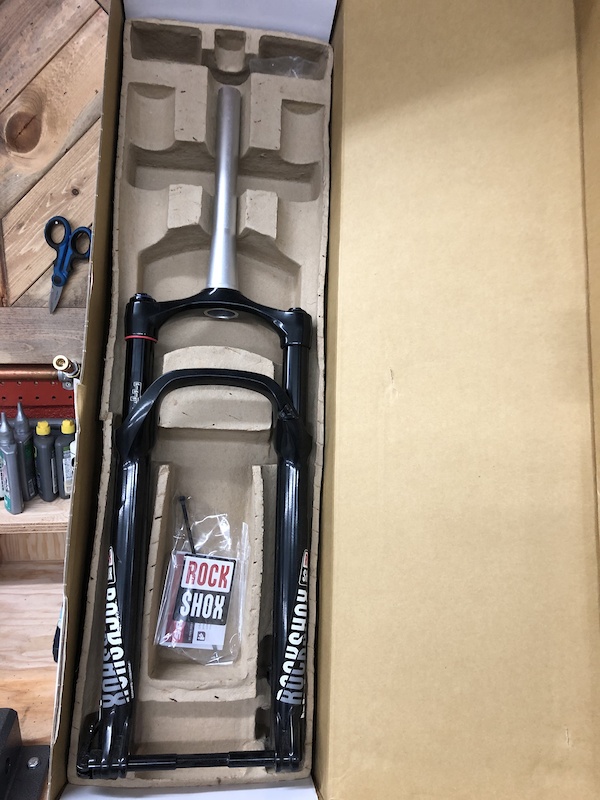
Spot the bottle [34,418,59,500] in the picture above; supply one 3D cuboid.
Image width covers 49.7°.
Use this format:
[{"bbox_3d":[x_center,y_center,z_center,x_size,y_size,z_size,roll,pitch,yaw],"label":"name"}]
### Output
[{"bbox_3d":[-0.373,0.088,0.952,0.029,0.122,0.042,-3,14,-14],"label":"bottle"}]

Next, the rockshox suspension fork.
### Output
[{"bbox_3d":[-0.100,0.002,0.734,0.237,0.788,0.108,3,-6,-9],"label":"rockshox suspension fork"}]

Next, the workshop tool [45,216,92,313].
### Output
[{"bbox_3d":[-0.328,-0.185,0.911,0.071,0.137,0.014,11,13,-5],"label":"workshop tool"}]

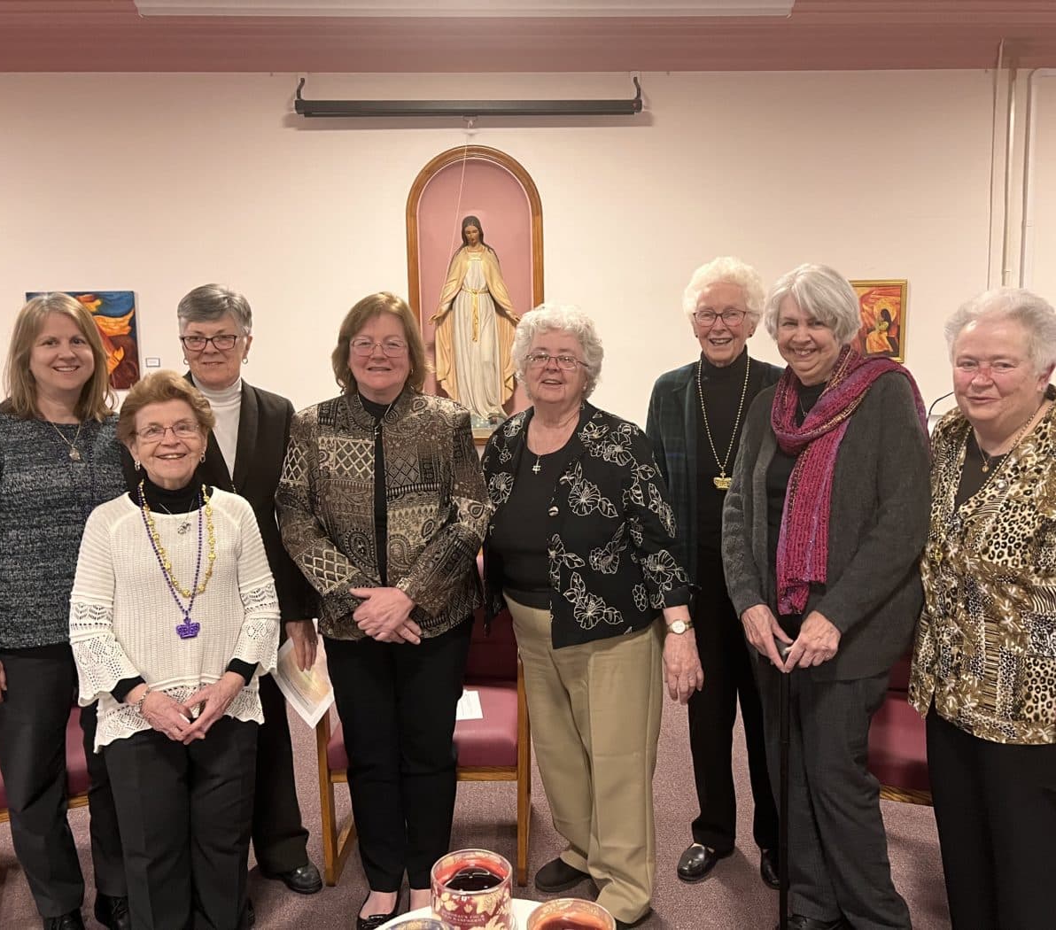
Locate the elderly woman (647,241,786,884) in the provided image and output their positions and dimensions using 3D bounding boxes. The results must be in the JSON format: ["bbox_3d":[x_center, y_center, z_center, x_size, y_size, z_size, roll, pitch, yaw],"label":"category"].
[{"bbox_3d":[0.542,0.295,2.638,0.500,1.738,0.360,0,6,10],"label":"elderly woman"}]

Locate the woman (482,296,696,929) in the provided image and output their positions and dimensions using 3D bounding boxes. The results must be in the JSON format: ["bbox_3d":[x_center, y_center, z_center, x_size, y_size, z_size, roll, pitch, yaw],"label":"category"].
[{"bbox_3d":[0.163,0.383,2.486,0.540,1.607,0.400,1,7,18],"label":"woman"}]

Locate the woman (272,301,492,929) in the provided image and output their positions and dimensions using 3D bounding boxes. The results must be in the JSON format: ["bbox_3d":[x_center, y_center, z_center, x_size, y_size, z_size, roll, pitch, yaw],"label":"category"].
[{"bbox_3d":[-0.356,0.371,2.484,0.550,1.646,0.380,-1,6,-3],"label":"woman"}]

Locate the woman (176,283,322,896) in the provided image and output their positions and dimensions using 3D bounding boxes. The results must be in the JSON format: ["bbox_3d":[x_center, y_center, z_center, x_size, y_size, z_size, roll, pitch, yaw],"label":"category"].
[{"bbox_3d":[-0.830,0.345,2.621,0.500,1.683,0.360,-1,6,-5],"label":"woman"}]

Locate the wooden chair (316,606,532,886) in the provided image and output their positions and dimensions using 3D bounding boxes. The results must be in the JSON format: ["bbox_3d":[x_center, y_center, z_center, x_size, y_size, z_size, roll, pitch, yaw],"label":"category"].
[{"bbox_3d":[-0.292,0.746,2.852,0.575,0.820,0.570,-1,6,1],"label":"wooden chair"}]

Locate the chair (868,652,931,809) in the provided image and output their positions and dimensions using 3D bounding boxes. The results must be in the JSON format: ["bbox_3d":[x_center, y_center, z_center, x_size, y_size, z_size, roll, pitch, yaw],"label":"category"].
[{"bbox_3d":[1.124,0.748,2.639,0.575,0.820,0.570,2,7,21],"label":"chair"}]

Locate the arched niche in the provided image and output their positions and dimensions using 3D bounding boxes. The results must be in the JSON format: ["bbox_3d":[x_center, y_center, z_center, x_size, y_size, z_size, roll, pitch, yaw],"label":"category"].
[{"bbox_3d":[-0.359,-1.175,6.612,0.961,2.084,0.350,-1,6,-2],"label":"arched niche"}]

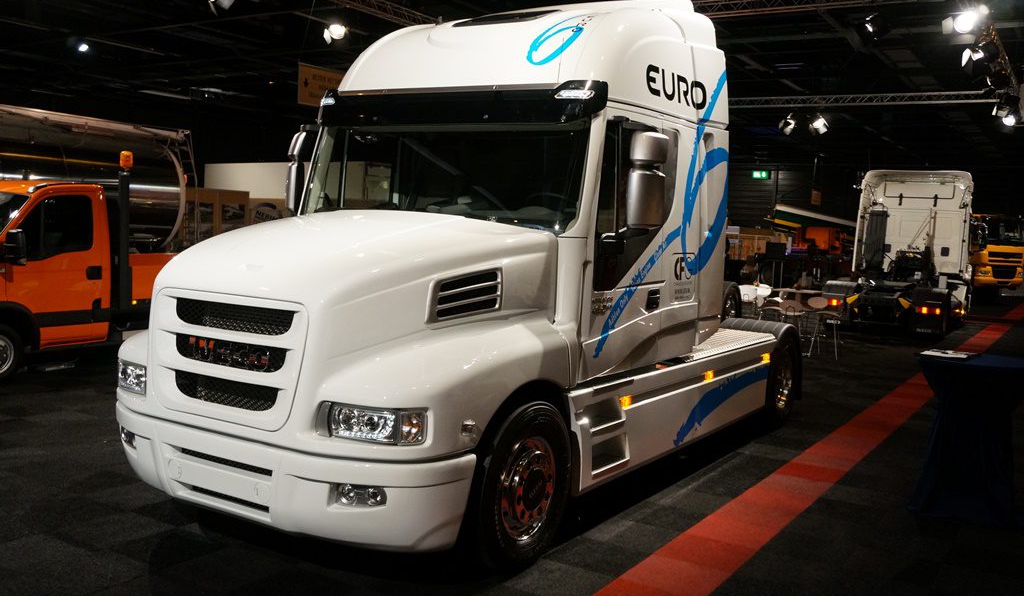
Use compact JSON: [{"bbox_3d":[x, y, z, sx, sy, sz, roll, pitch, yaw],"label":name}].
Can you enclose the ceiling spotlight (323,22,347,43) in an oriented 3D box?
[{"bbox_3d":[-3.257,-4.895,16.300,0.450,0.420,0.450,4,26,17],"label":"ceiling spotlight"}]

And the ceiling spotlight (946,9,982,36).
[{"bbox_3d":[7.062,-4.300,13.745,0.380,0.380,0.400,-27,22,-36],"label":"ceiling spotlight"}]

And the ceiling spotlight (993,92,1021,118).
[{"bbox_3d":[11.230,-4.326,20.000,0.500,0.450,0.450,-35,-9,19],"label":"ceiling spotlight"}]

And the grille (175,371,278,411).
[{"bbox_3d":[-1.577,0.511,4.864,0.820,0.145,0.080,5,4,33],"label":"grille"}]

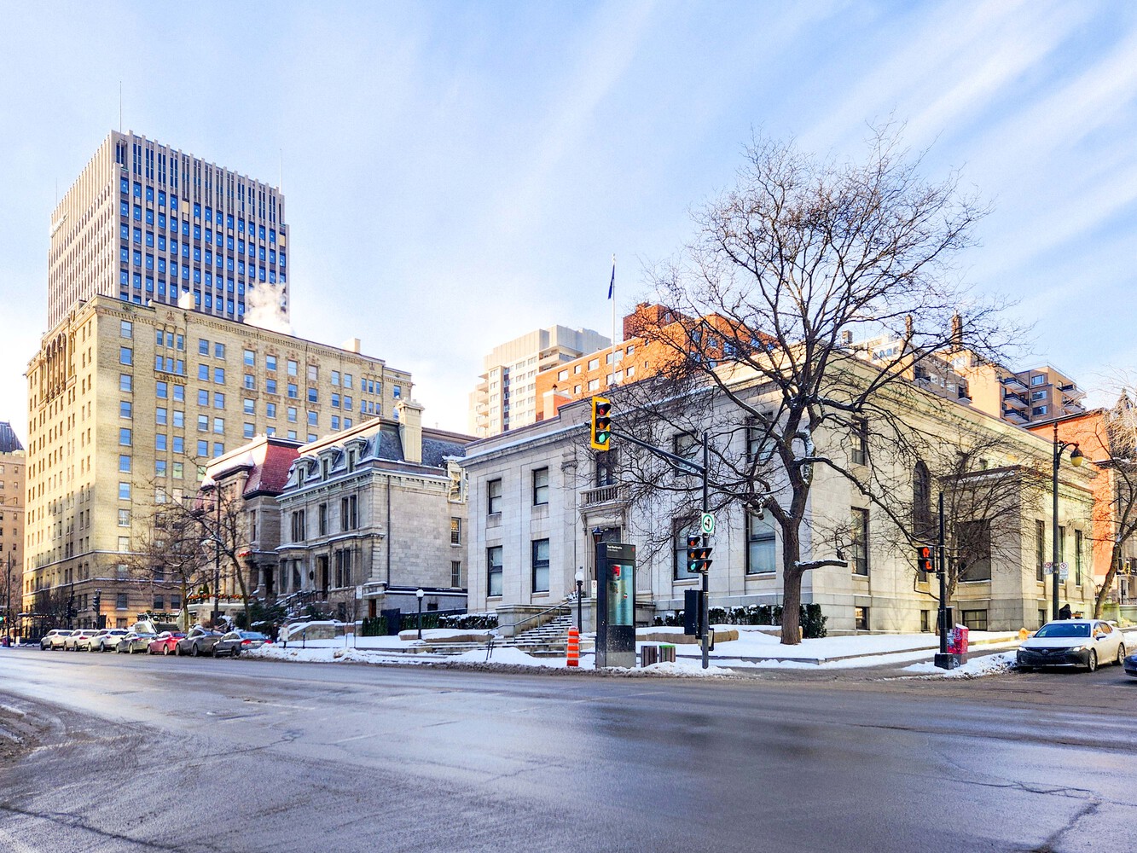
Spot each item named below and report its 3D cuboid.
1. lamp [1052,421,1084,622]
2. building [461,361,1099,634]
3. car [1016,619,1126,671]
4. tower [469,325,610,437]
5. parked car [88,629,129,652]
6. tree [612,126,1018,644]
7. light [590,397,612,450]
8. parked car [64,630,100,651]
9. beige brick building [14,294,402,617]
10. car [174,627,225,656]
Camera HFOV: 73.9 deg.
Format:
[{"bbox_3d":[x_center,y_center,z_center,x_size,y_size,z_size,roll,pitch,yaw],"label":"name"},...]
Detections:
[{"bbox_3d":[17.350,3.860,26.400,0.450,8.100,1.150,8,-11,-44],"label":"lamp"},{"bbox_3d":[16.610,7.213,55.371,38.000,12.800,28.500,10,-15,-42],"label":"building"},{"bbox_3d":[15.840,6.829,23.700,4.850,1.450,1.840,10,-15,-41],"label":"car"},{"bbox_3d":[-5.467,6.173,175.668,20.000,50.000,30.000,10,-15,-43],"label":"tower"},{"bbox_3d":[-33.876,15.762,55.891,4.550,1.620,1.830,-7,-11,42],"label":"parked car"},{"bbox_3d":[9.298,-1.559,28.500,14.500,19.000,13.500,-3,-8,18],"label":"tree"},{"bbox_3d":[0.841,-0.069,19.600,0.400,1.280,0.600,-8,-11,43],"label":"light"},{"bbox_3d":[-38.662,16.976,60.271,4.550,1.620,1.830,-7,-11,42],"label":"parked car"},{"bbox_3d":[-56.395,9.927,120.719,42.000,41.000,38.000,10,-15,-43],"label":"beige brick building"},{"bbox_3d":[-21.615,12.677,44.671,4.550,1.550,1.830,-7,-11,42],"label":"car"}]

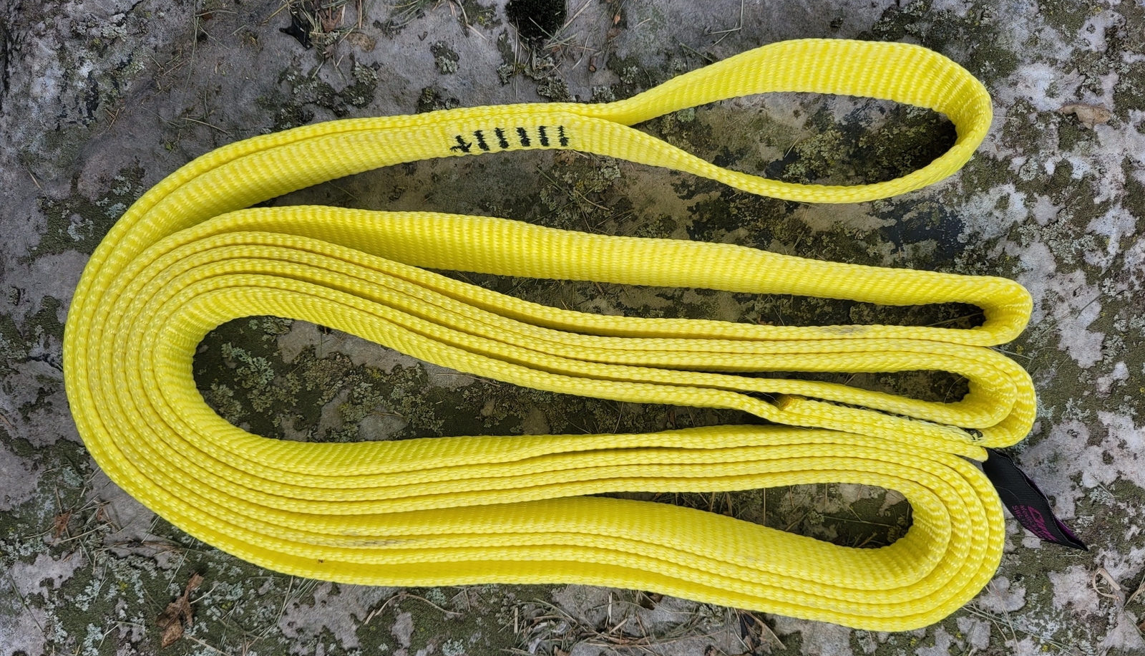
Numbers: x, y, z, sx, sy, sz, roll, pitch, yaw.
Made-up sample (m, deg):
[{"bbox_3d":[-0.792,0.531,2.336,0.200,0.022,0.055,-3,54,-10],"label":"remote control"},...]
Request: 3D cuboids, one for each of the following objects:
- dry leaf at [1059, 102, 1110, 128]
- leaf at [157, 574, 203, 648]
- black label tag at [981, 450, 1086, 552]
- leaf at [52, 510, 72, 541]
[{"bbox_3d":[0.163,-0.068,0.274,0.017,0.006,0.007,11,87,1],"label":"dry leaf"},{"bbox_3d":[-0.120,0.087,0.264,0.011,0.006,0.025,25,87,1],"label":"leaf"},{"bbox_3d":[0.141,0.053,0.261,0.041,0.008,0.011,41,107,1],"label":"black label tag"},{"bbox_3d":[-0.159,0.061,0.267,0.004,0.004,0.010,28,87,2],"label":"leaf"}]

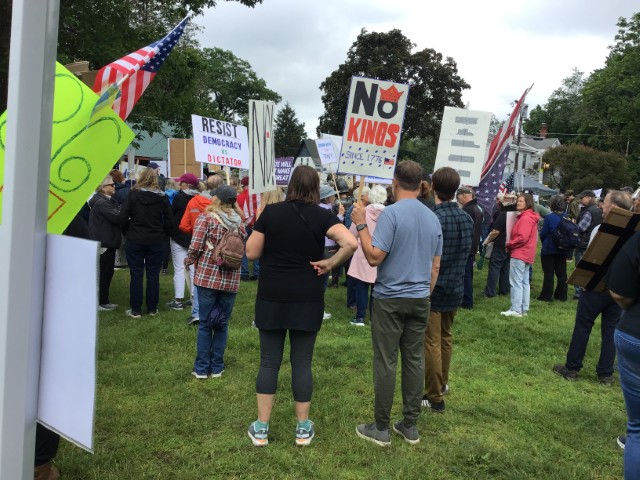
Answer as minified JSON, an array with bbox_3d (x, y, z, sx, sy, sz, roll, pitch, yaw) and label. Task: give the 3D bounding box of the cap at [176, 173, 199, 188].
[{"bbox_3d":[-1.649,-0.742,7.150,0.270,0.150,0.180,5,5,17],"label":"cap"}]

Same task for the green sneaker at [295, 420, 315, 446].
[{"bbox_3d":[-0.088,1.194,3.648,0.105,0.120,0.270,4,5,7],"label":"green sneaker"}]

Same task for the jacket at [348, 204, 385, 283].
[{"bbox_3d":[0.579,0.047,6.700,0.520,0.830,0.360,-1,6,-42],"label":"jacket"}]

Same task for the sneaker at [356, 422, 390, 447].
[{"bbox_3d":[0.340,1.213,3.664,0.110,0.110,0.290,-2,6,-43],"label":"sneaker"}]

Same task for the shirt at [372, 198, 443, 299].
[{"bbox_3d":[0.545,0.056,3.570,0.460,0.610,0.320,1,5,-20],"label":"shirt"}]

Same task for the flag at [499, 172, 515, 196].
[{"bbox_3d":[3.916,-1.173,12.000,0.360,0.470,0.120,4,5,10],"label":"flag"}]

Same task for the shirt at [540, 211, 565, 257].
[{"bbox_3d":[3.687,-0.095,9.050,0.460,0.670,0.320,-2,7,-45],"label":"shirt"}]

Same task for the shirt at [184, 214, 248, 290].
[{"bbox_3d":[-0.876,0.102,4.850,0.480,0.640,0.340,0,5,-28],"label":"shirt"}]

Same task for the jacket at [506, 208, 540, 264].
[{"bbox_3d":[2.763,-0.048,7.800,0.440,0.720,0.480,4,5,12],"label":"jacket"}]

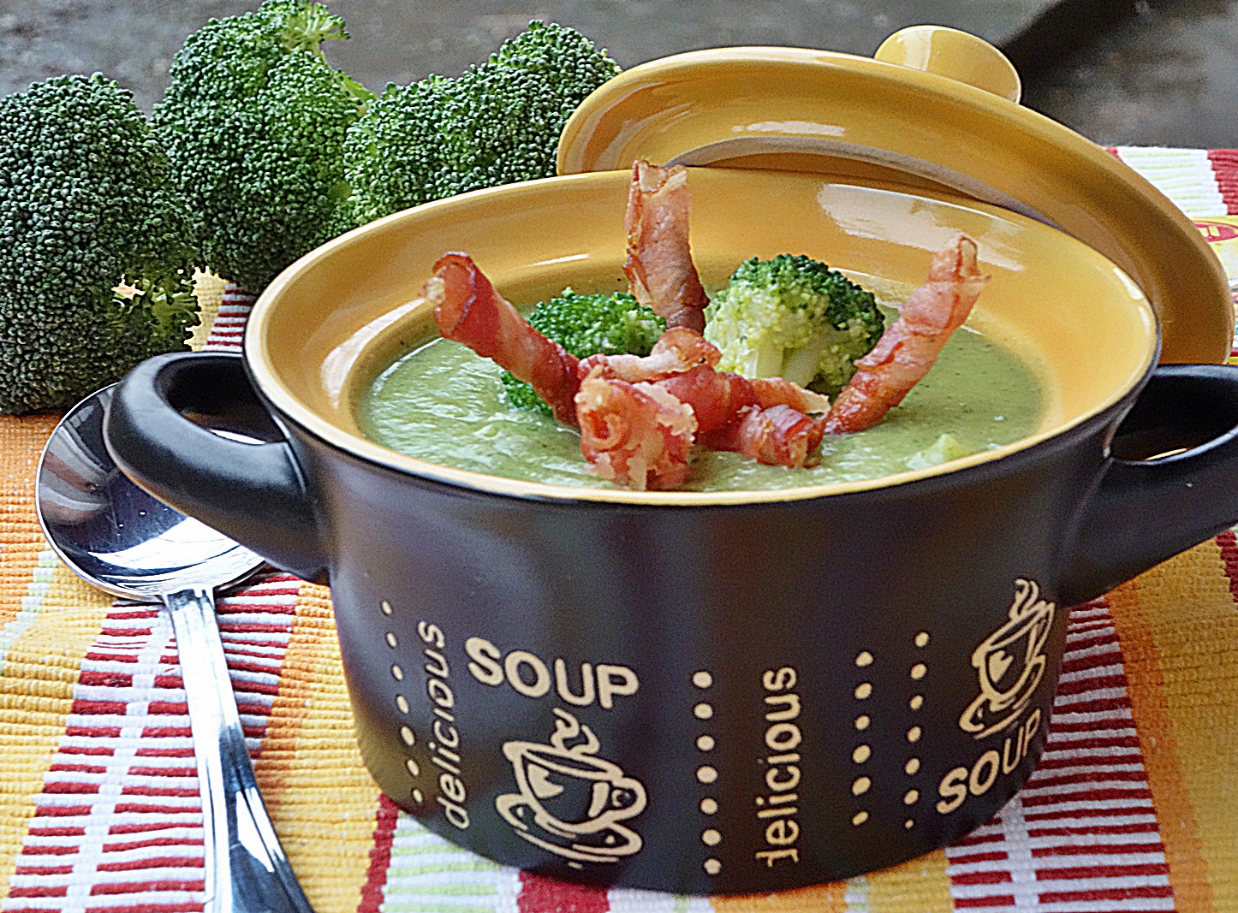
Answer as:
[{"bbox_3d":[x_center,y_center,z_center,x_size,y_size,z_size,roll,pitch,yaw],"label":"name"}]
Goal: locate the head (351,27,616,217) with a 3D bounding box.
[{"bbox_3d":[-0.028,-0.066,0.791,0.060,0.051,0.053,-1,24,0],"label":"head"}]

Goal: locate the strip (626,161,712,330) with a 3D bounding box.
[{"bbox_3d":[0.009,-0.031,0.601,0.011,0.032,0.011,-9,-9,0],"label":"strip"}]

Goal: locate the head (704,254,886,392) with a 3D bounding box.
[{"bbox_3d":[0.028,-0.021,0.596,0.028,0.023,0.025,-1,24,0],"label":"head"}]

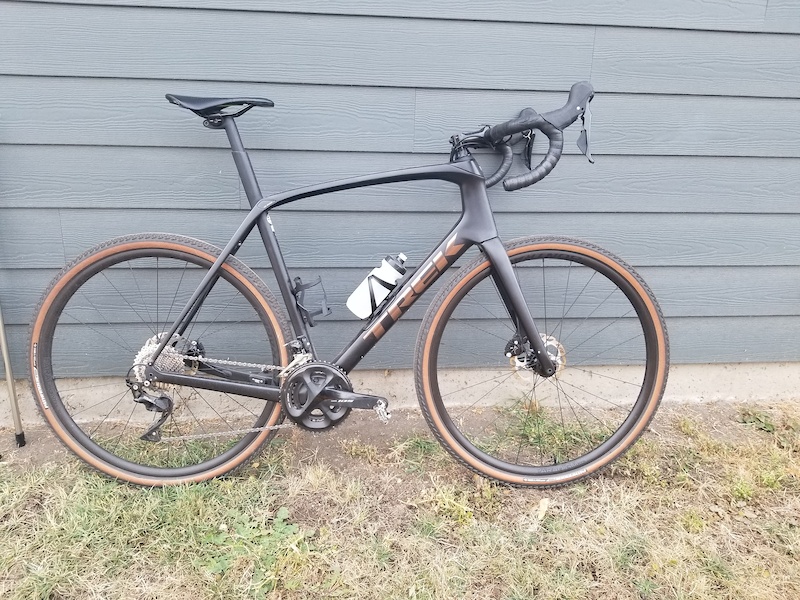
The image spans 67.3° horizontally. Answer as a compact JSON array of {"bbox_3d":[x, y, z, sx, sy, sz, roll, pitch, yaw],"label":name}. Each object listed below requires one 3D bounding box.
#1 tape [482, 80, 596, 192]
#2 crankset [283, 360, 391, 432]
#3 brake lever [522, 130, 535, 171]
[{"bbox_3d":[0.310,-0.402,1.552,0.213,0.248,0.464,0,9,-5],"label":"tape"},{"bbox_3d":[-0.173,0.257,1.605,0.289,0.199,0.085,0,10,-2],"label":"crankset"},{"bbox_3d":[0.378,-0.446,1.769,0.040,0.135,0.030,0,9,-5],"label":"brake lever"}]

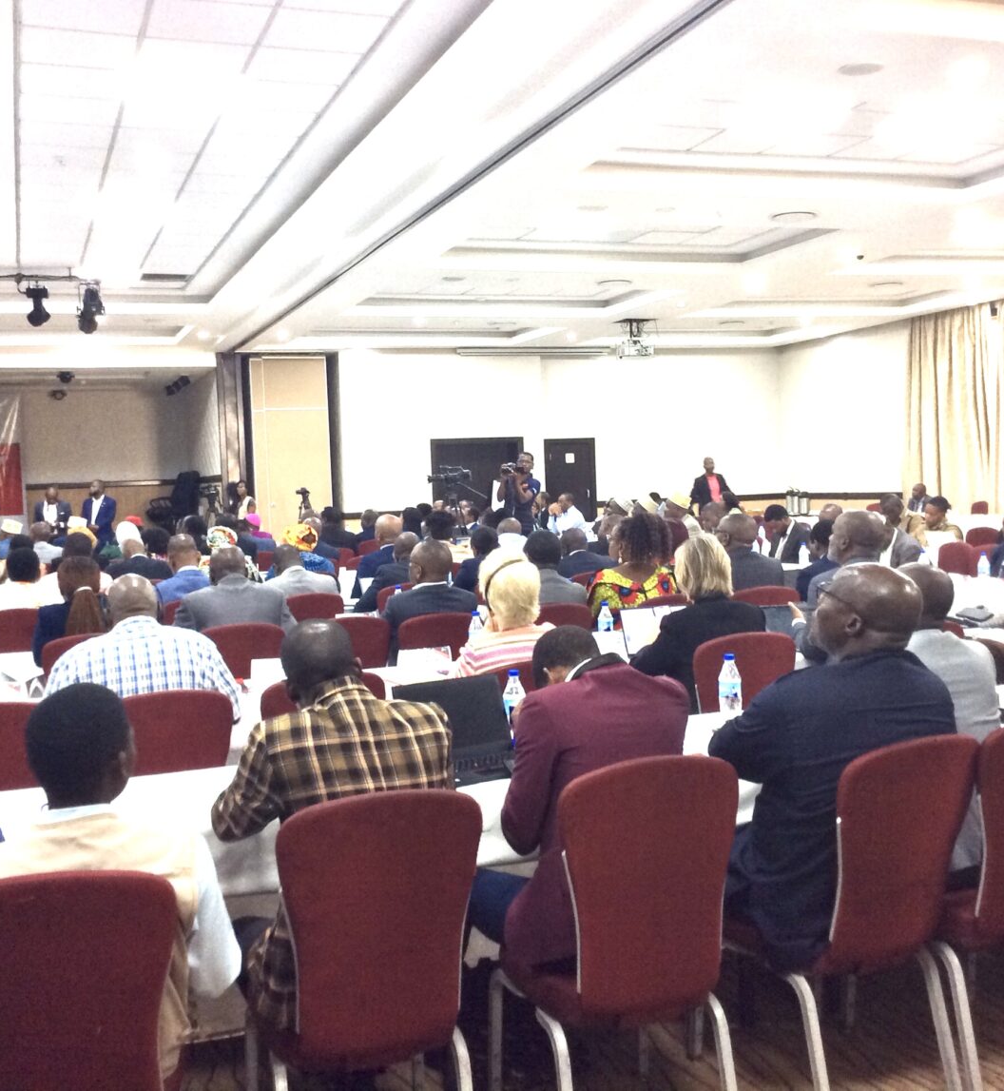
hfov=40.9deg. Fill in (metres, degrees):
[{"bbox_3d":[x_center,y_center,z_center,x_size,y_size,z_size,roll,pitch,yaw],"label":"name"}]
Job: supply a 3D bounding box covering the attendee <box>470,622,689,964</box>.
[{"bbox_3d":[0.168,0.786,3.378,0.600,1.180,0.820,-3,3,-26],"label":"attendee"}]

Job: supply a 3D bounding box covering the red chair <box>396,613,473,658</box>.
[{"bbox_3d":[-0.368,0.775,6.833,0.445,0.910,0.570,-3,3,-20],"label":"red chair"}]

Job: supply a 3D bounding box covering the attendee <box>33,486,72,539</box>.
[{"bbox_3d":[-5.904,0.073,17.831,0.520,1.720,0.340,-3,3,-20],"label":"attendee"}]

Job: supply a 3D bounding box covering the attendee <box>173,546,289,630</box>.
[{"bbox_3d":[-1.349,0.639,6.847,0.580,1.280,0.800,-3,3,-20],"label":"attendee"}]

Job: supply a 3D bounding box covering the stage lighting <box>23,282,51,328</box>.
[{"bbox_3d":[-5.042,-2.607,14.600,0.300,0.480,0.300,-3,3,-20],"label":"stage lighting"}]

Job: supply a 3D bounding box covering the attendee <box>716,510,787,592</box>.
[{"bbox_3d":[1.458,0.485,8.376,0.520,1.340,0.780,-3,3,-25],"label":"attendee"}]

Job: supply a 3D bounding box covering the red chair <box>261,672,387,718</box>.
[{"bbox_3d":[-0.709,0.908,5.104,0.460,0.930,0.570,-3,3,-20],"label":"red chair"}]

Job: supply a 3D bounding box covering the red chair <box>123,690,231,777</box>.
[{"bbox_3d":[-1.169,0.919,4.693,0.470,0.920,0.580,-3,3,-20],"label":"red chair"}]

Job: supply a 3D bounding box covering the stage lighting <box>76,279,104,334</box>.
[{"bbox_3d":[-4.095,-2.356,13.384,0.270,0.520,0.380,-4,3,-34],"label":"stage lighting"}]

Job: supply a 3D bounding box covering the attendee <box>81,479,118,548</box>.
[{"bbox_3d":[-5.236,0.053,17.500,0.540,1.770,0.380,-2,3,-6],"label":"attendee"}]

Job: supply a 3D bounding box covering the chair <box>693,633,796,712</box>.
[{"bbox_3d":[0.859,0.792,5.447,0.445,0.910,0.570,-3,3,-20],"label":"chair"}]

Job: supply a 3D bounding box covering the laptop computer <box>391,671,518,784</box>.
[{"bbox_3d":[-0.078,0.513,3.760,0.342,0.240,0.315,-4,3,-30],"label":"laptop computer"}]

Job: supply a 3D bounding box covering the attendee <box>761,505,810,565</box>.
[{"bbox_3d":[2.405,0.283,11.749,0.750,1.250,0.500,-4,3,-31],"label":"attendee"}]

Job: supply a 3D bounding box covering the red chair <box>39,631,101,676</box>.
[{"bbox_3d":[-2.083,0.876,6.800,0.460,0.930,0.570,-3,3,-20],"label":"red chair"}]

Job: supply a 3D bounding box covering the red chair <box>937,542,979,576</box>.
[{"bbox_3d":[3.437,0.444,10.814,0.570,0.910,0.445,-3,3,-20],"label":"red chair"}]

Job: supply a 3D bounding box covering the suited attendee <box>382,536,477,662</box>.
[{"bbox_3d":[-0.336,0.597,7.069,0.540,1.270,0.800,-3,3,-27],"label":"suited attendee"}]

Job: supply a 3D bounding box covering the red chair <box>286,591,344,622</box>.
[{"bbox_3d":[-1.245,0.750,8.460,0.450,0.910,0.580,-3,3,-20],"label":"red chair"}]

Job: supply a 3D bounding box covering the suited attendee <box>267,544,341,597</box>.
[{"bbox_3d":[-1.289,0.584,8.599,0.530,1.200,0.800,-3,3,-26],"label":"suited attendee"}]

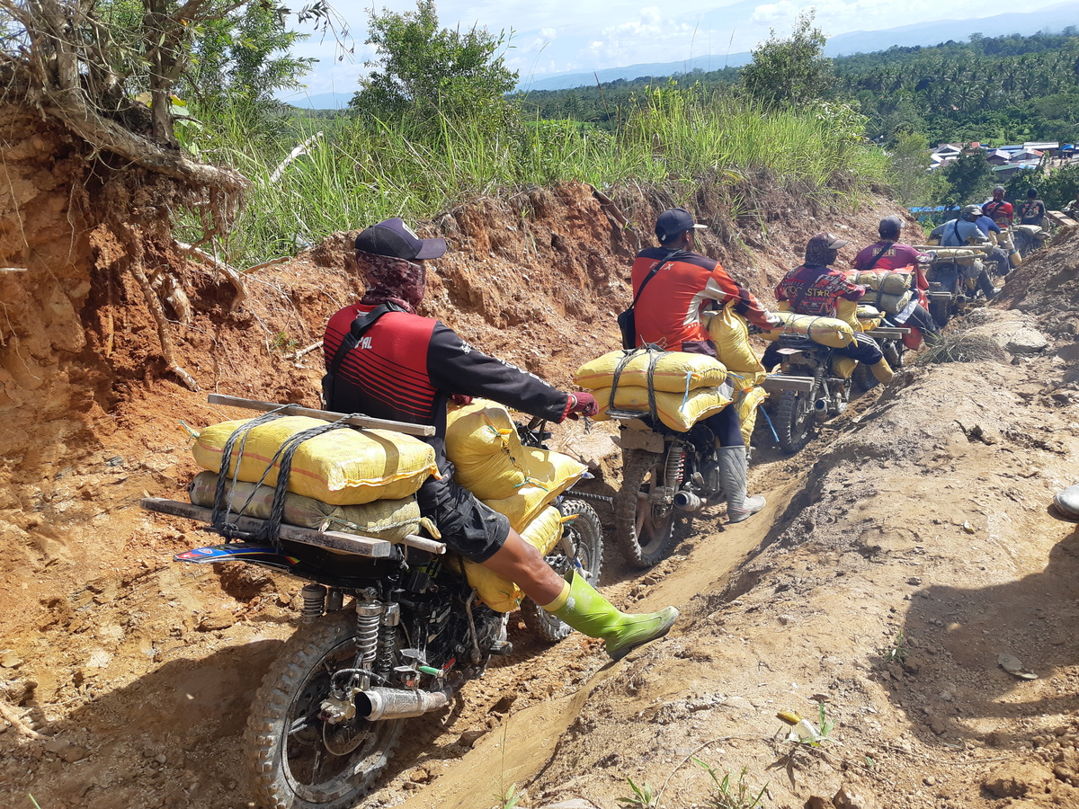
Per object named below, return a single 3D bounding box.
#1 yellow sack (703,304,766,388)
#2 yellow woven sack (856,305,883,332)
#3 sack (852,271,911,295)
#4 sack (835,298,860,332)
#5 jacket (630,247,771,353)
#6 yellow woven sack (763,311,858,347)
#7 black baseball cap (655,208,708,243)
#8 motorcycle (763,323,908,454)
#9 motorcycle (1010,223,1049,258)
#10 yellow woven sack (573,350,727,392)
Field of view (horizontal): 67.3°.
[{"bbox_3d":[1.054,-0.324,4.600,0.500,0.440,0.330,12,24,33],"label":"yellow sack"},{"bbox_3d":[2.803,-0.744,6.950,0.480,0.240,0.380,12,24,33],"label":"yellow woven sack"},{"bbox_3d":[3.234,-1.158,7.700,0.640,0.180,0.360,10,23,28],"label":"sack"},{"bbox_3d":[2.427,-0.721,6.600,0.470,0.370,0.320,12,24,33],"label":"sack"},{"bbox_3d":[0.846,-0.557,4.420,0.600,0.560,0.550,13,25,34],"label":"jacket"},{"bbox_3d":[2.004,-0.560,6.050,0.700,0.200,0.340,11,24,31],"label":"yellow woven sack"},{"bbox_3d":[0.746,-0.945,4.270,0.270,0.150,0.180,-12,23,-26],"label":"black baseball cap"},{"bbox_3d":[2.351,-0.247,6.701,0.750,1.080,1.920,12,18,33],"label":"motorcycle"},{"bbox_3d":[8.856,-2.711,14.500,0.750,1.050,1.900,13,21,33],"label":"motorcycle"},{"bbox_3d":[0.562,-0.171,4.100,0.700,0.170,0.380,8,22,23],"label":"yellow woven sack"}]

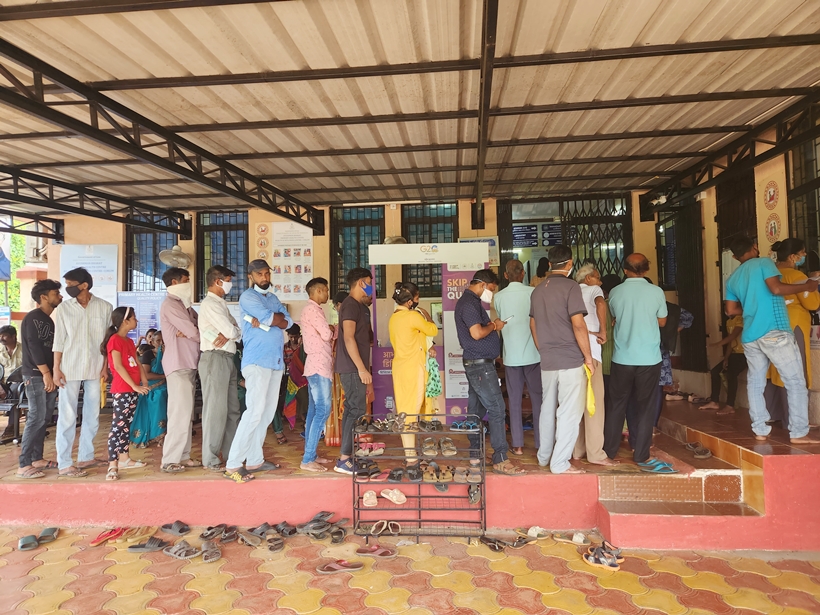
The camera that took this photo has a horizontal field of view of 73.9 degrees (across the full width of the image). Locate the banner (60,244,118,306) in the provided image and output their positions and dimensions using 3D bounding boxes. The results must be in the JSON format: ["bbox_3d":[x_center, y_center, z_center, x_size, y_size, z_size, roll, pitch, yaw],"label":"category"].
[{"bbox_3d":[-4.995,-0.318,8.482,0.917,1.322,0.020,-2,-4,4],"label":"banner"}]

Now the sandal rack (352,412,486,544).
[{"bbox_3d":[0.073,1.163,3.819,0.911,0.875,0.290,-1,-3,4],"label":"sandal rack"}]

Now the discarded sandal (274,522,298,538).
[{"bbox_3d":[-0.931,1.617,4.016,0.250,0.085,0.100,-4,-4,36],"label":"discarded sandal"}]

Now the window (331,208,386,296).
[{"bbox_3d":[-0.792,-0.847,8.394,0.886,1.423,0.120,-1,-3,7],"label":"window"}]

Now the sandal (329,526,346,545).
[{"bbox_3d":[-0.514,1.566,3.835,0.100,0.090,0.250,0,-3,-15],"label":"sandal"}]

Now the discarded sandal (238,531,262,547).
[{"bbox_3d":[-1.115,1.616,3.802,0.250,0.070,0.095,4,0,40],"label":"discarded sandal"}]

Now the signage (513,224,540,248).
[{"bbox_3d":[2.192,-1.342,10.327,0.502,0.430,0.030,-1,-3,7],"label":"signage"}]

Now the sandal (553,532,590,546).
[{"bbox_3d":[1.104,1.556,3.729,0.260,0.080,0.095,-3,-4,25],"label":"sandal"}]

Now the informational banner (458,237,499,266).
[{"bbox_3d":[1.028,-0.820,8.075,0.595,0.425,0.030,-1,-3,7],"label":"informational banner"}]

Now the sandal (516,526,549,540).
[{"bbox_3d":[0.851,1.546,3.807,0.250,0.085,0.100,-2,-4,21],"label":"sandal"}]

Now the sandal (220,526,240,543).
[{"bbox_3d":[-1.264,1.575,3.838,0.100,0.075,0.250,0,-3,-15],"label":"sandal"}]

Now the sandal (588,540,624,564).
[{"bbox_3d":[1.229,1.524,3.422,0.225,0.100,0.090,-5,-5,45],"label":"sandal"}]

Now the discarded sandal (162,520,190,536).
[{"bbox_3d":[-1.749,1.639,4.069,0.255,0.085,0.100,-3,-4,26],"label":"discarded sandal"}]

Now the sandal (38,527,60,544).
[{"bbox_3d":[-2.546,1.583,3.854,0.105,0.080,0.250,1,-4,-25],"label":"sandal"}]

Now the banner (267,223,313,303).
[{"bbox_3d":[-1.785,-0.703,8.292,0.642,1.211,0.020,-2,-4,4],"label":"banner"}]

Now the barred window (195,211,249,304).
[{"bbox_3d":[-2.975,-0.812,8.676,0.889,1.456,0.120,-1,-3,7],"label":"barred window"}]

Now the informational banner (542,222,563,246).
[{"bbox_3d":[2.776,-1.345,10.137,0.631,0.422,0.030,-2,-4,4],"label":"informational banner"}]

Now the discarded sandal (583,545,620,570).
[{"bbox_3d":[1.171,1.507,3.328,0.260,0.100,0.100,-4,-4,43],"label":"discarded sandal"}]

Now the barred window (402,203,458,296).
[{"bbox_3d":[0.303,-0.864,8.184,0.831,1.420,0.100,-2,-4,4],"label":"barred window"}]

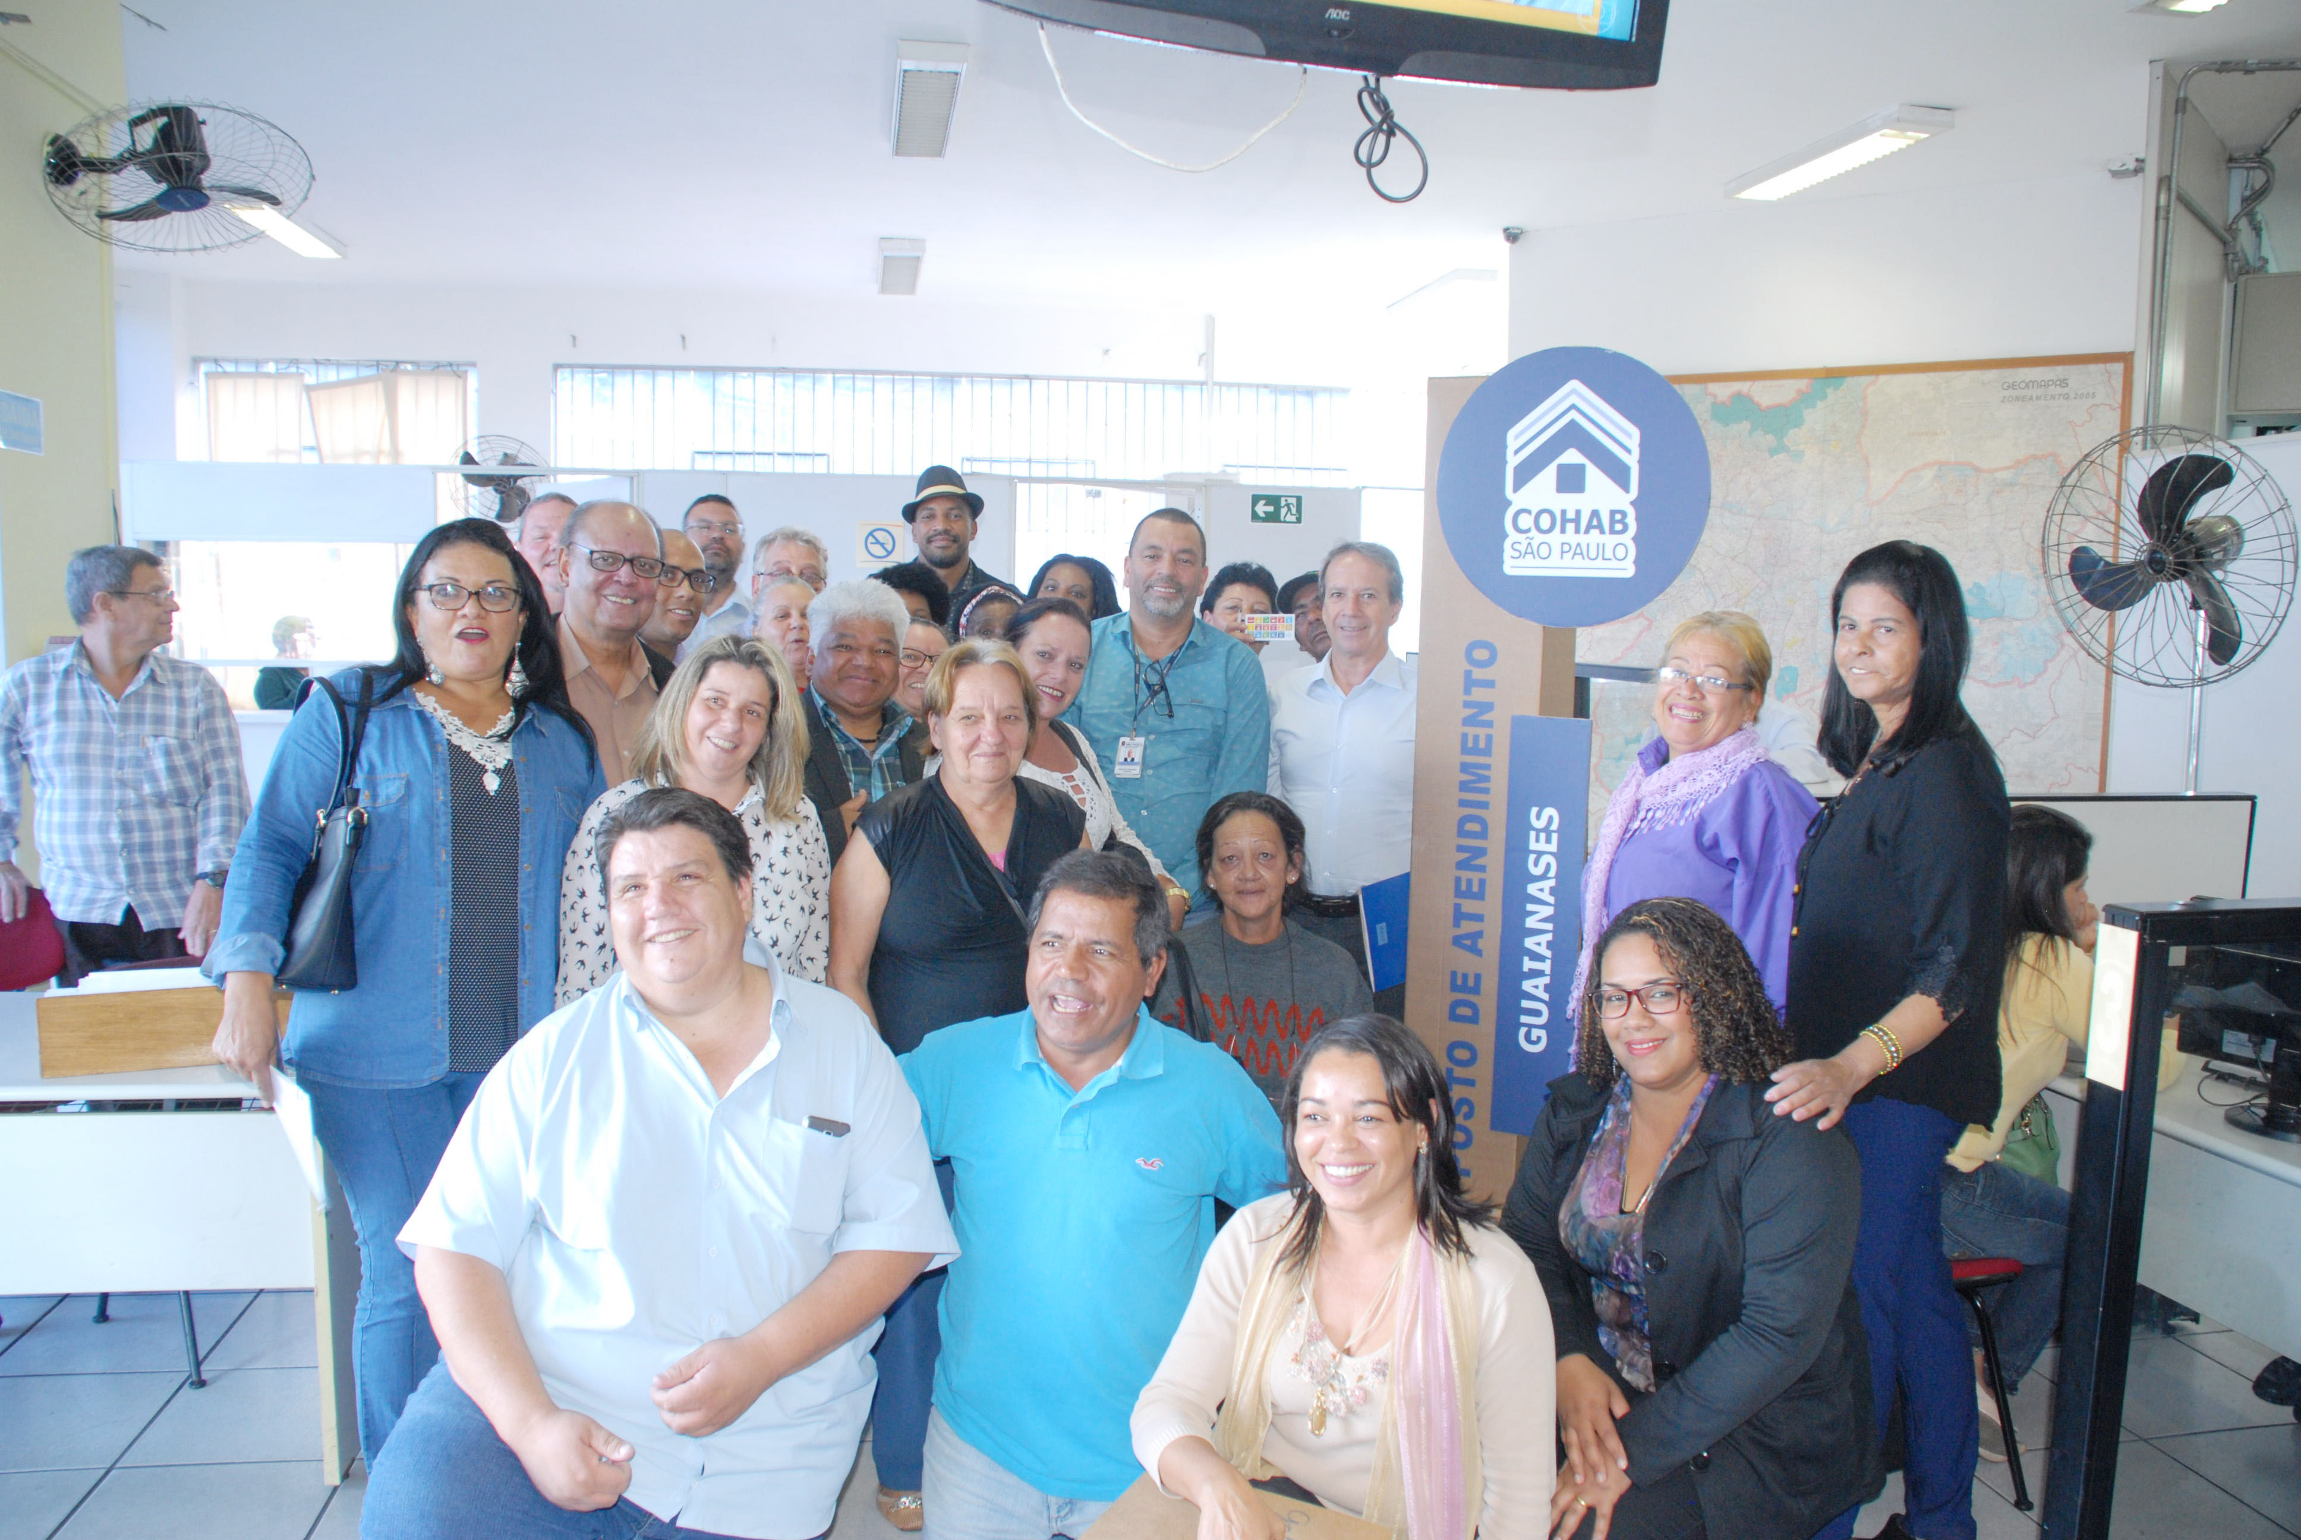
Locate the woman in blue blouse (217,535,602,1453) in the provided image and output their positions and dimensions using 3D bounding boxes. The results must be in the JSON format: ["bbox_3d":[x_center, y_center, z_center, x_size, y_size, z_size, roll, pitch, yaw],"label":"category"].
[{"bbox_3d":[-1.131,0.442,2.725,0.570,1.663,0.380,-2,6,-25],"label":"woman in blue blouse"}]

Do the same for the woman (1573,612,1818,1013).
[{"bbox_3d":[0.949,0.493,3.070,0.360,1.541,0.480,-5,7,-45],"label":"woman"}]

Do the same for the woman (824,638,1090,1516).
[{"bbox_3d":[-0.306,0.532,2.817,0.480,1.483,0.340,0,5,-7],"label":"woman"}]

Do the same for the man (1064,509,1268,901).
[{"bbox_3d":[0.035,0.326,3.679,0.510,1.745,0.330,1,5,7],"label":"man"}]

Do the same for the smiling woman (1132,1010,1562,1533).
[{"bbox_3d":[0.222,0.818,2.029,0.540,1.067,0.620,2,5,15],"label":"smiling woman"}]

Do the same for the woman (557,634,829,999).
[{"bbox_3d":[-0.751,0.522,2.887,0.480,1.483,0.340,-1,5,-18],"label":"woman"}]

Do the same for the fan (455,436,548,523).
[{"bbox_3d":[-3.818,-1.694,10.150,0.600,0.600,0.380,1,12,0],"label":"fan"}]

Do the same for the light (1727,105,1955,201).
[{"bbox_3d":[2.839,-2.549,7.179,0.240,0.070,1.250,0,5,-10],"label":"light"}]

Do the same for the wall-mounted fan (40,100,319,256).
[{"bbox_3d":[-2.482,-1.560,4.413,0.620,0.330,0.600,-3,-16,-10],"label":"wall-mounted fan"}]

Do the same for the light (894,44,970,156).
[{"bbox_3d":[-0.853,-2.528,6.562,0.240,0.070,1.250,0,5,-10],"label":"light"}]

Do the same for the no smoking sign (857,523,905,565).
[{"bbox_3d":[-1.171,-0.983,7.500,0.205,0.200,0.005,0,5,-10],"label":"no smoking sign"}]

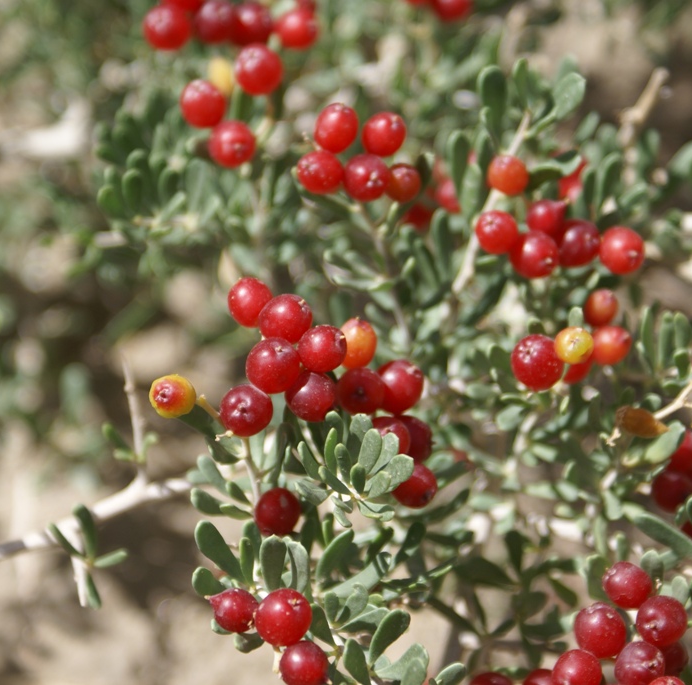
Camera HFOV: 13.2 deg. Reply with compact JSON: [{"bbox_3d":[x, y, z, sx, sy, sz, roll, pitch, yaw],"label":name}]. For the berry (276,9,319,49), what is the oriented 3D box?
[{"bbox_3d":[-0.011,-0.071,0.670,0.010,0.010,0.010,0,40,0],"label":"berry"}]

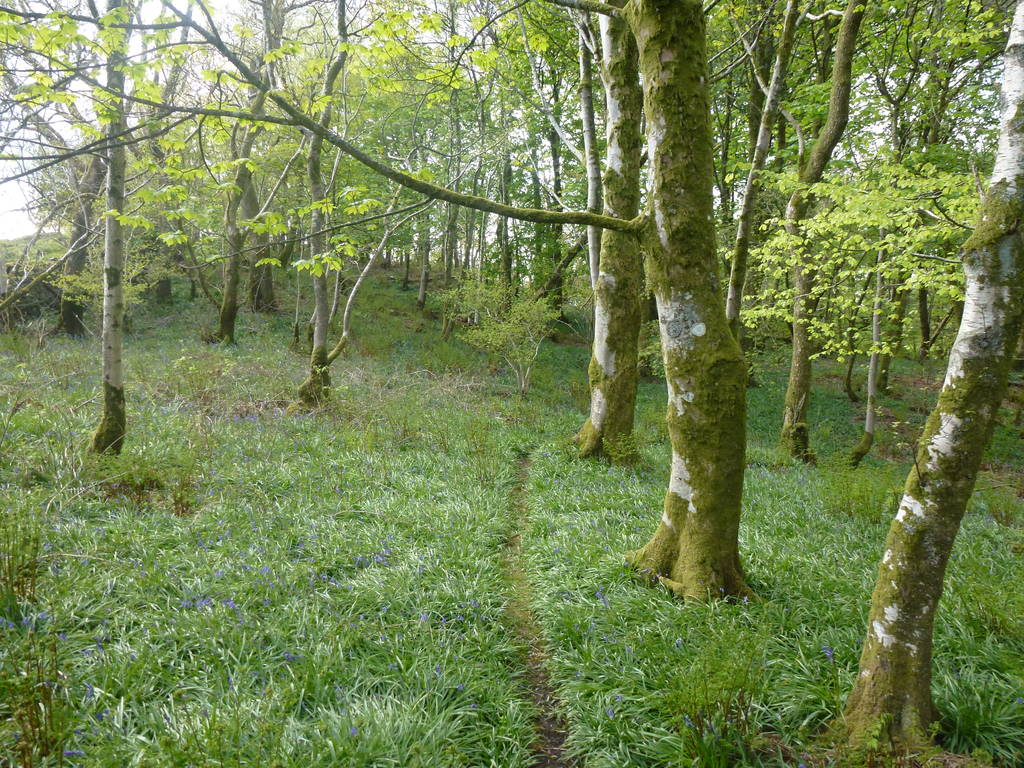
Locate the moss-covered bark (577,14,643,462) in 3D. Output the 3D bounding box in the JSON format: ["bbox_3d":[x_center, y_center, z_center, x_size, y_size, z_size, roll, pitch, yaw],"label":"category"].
[{"bbox_3d":[1.181,-1.787,8.600,0.777,5.381,0.720,0,3,0],"label":"moss-covered bark"}]

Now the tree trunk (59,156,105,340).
[{"bbox_3d":[-11.520,-3.680,19.000,1.201,4.795,0.850,0,3,0],"label":"tree trunk"}]

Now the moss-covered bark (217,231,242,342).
[{"bbox_3d":[-7.162,-2.421,18.000,0.644,2.831,0.550,0,3,0],"label":"moss-covered bark"}]

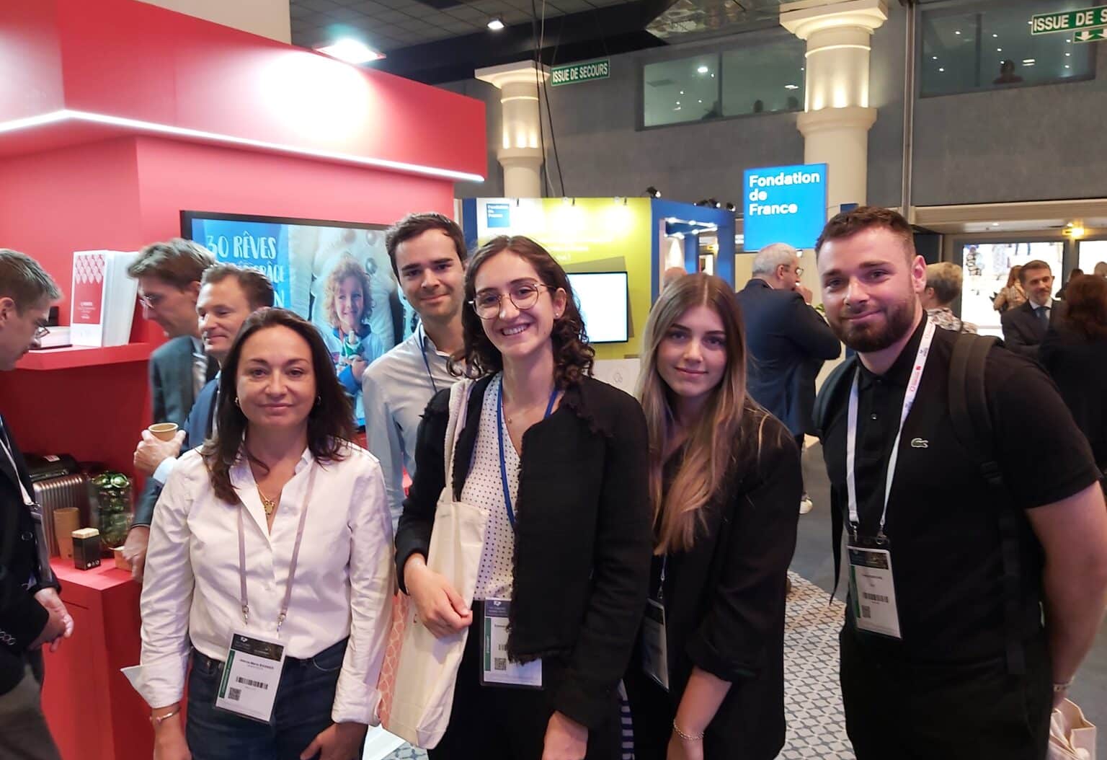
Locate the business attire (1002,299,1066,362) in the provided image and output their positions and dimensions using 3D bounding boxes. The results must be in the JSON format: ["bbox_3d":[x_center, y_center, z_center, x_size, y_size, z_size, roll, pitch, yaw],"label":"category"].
[{"bbox_3d":[2.658,-0.105,4.540,0.470,0.680,0.290,0,7,8],"label":"business attire"}]

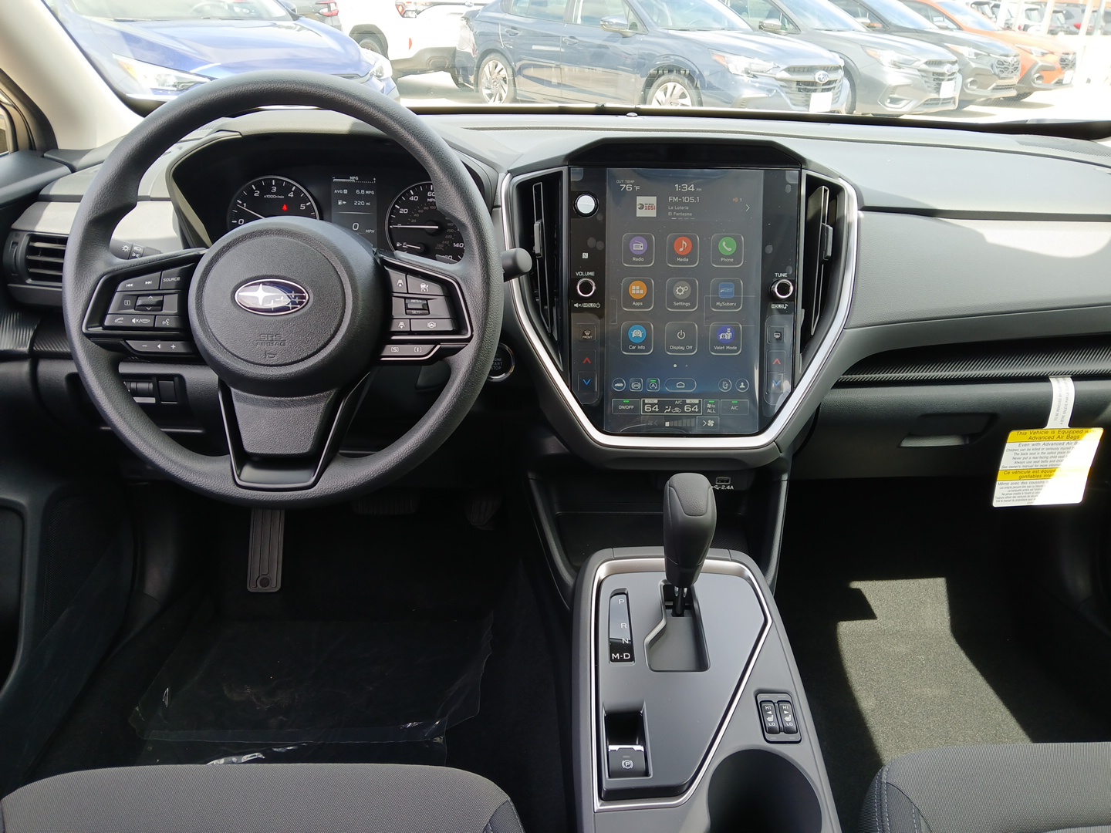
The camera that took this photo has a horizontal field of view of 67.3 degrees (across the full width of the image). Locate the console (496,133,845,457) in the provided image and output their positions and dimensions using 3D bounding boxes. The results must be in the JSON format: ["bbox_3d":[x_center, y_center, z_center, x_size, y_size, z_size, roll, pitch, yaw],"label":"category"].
[{"bbox_3d":[0.123,-0.113,0.835,0.342,0.314,0.100,1,2,0],"label":"console"}]

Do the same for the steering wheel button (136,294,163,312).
[{"bbox_3d":[-0.347,-0.097,0.712,0.024,0.015,0.010,1,2,0],"label":"steering wheel button"}]

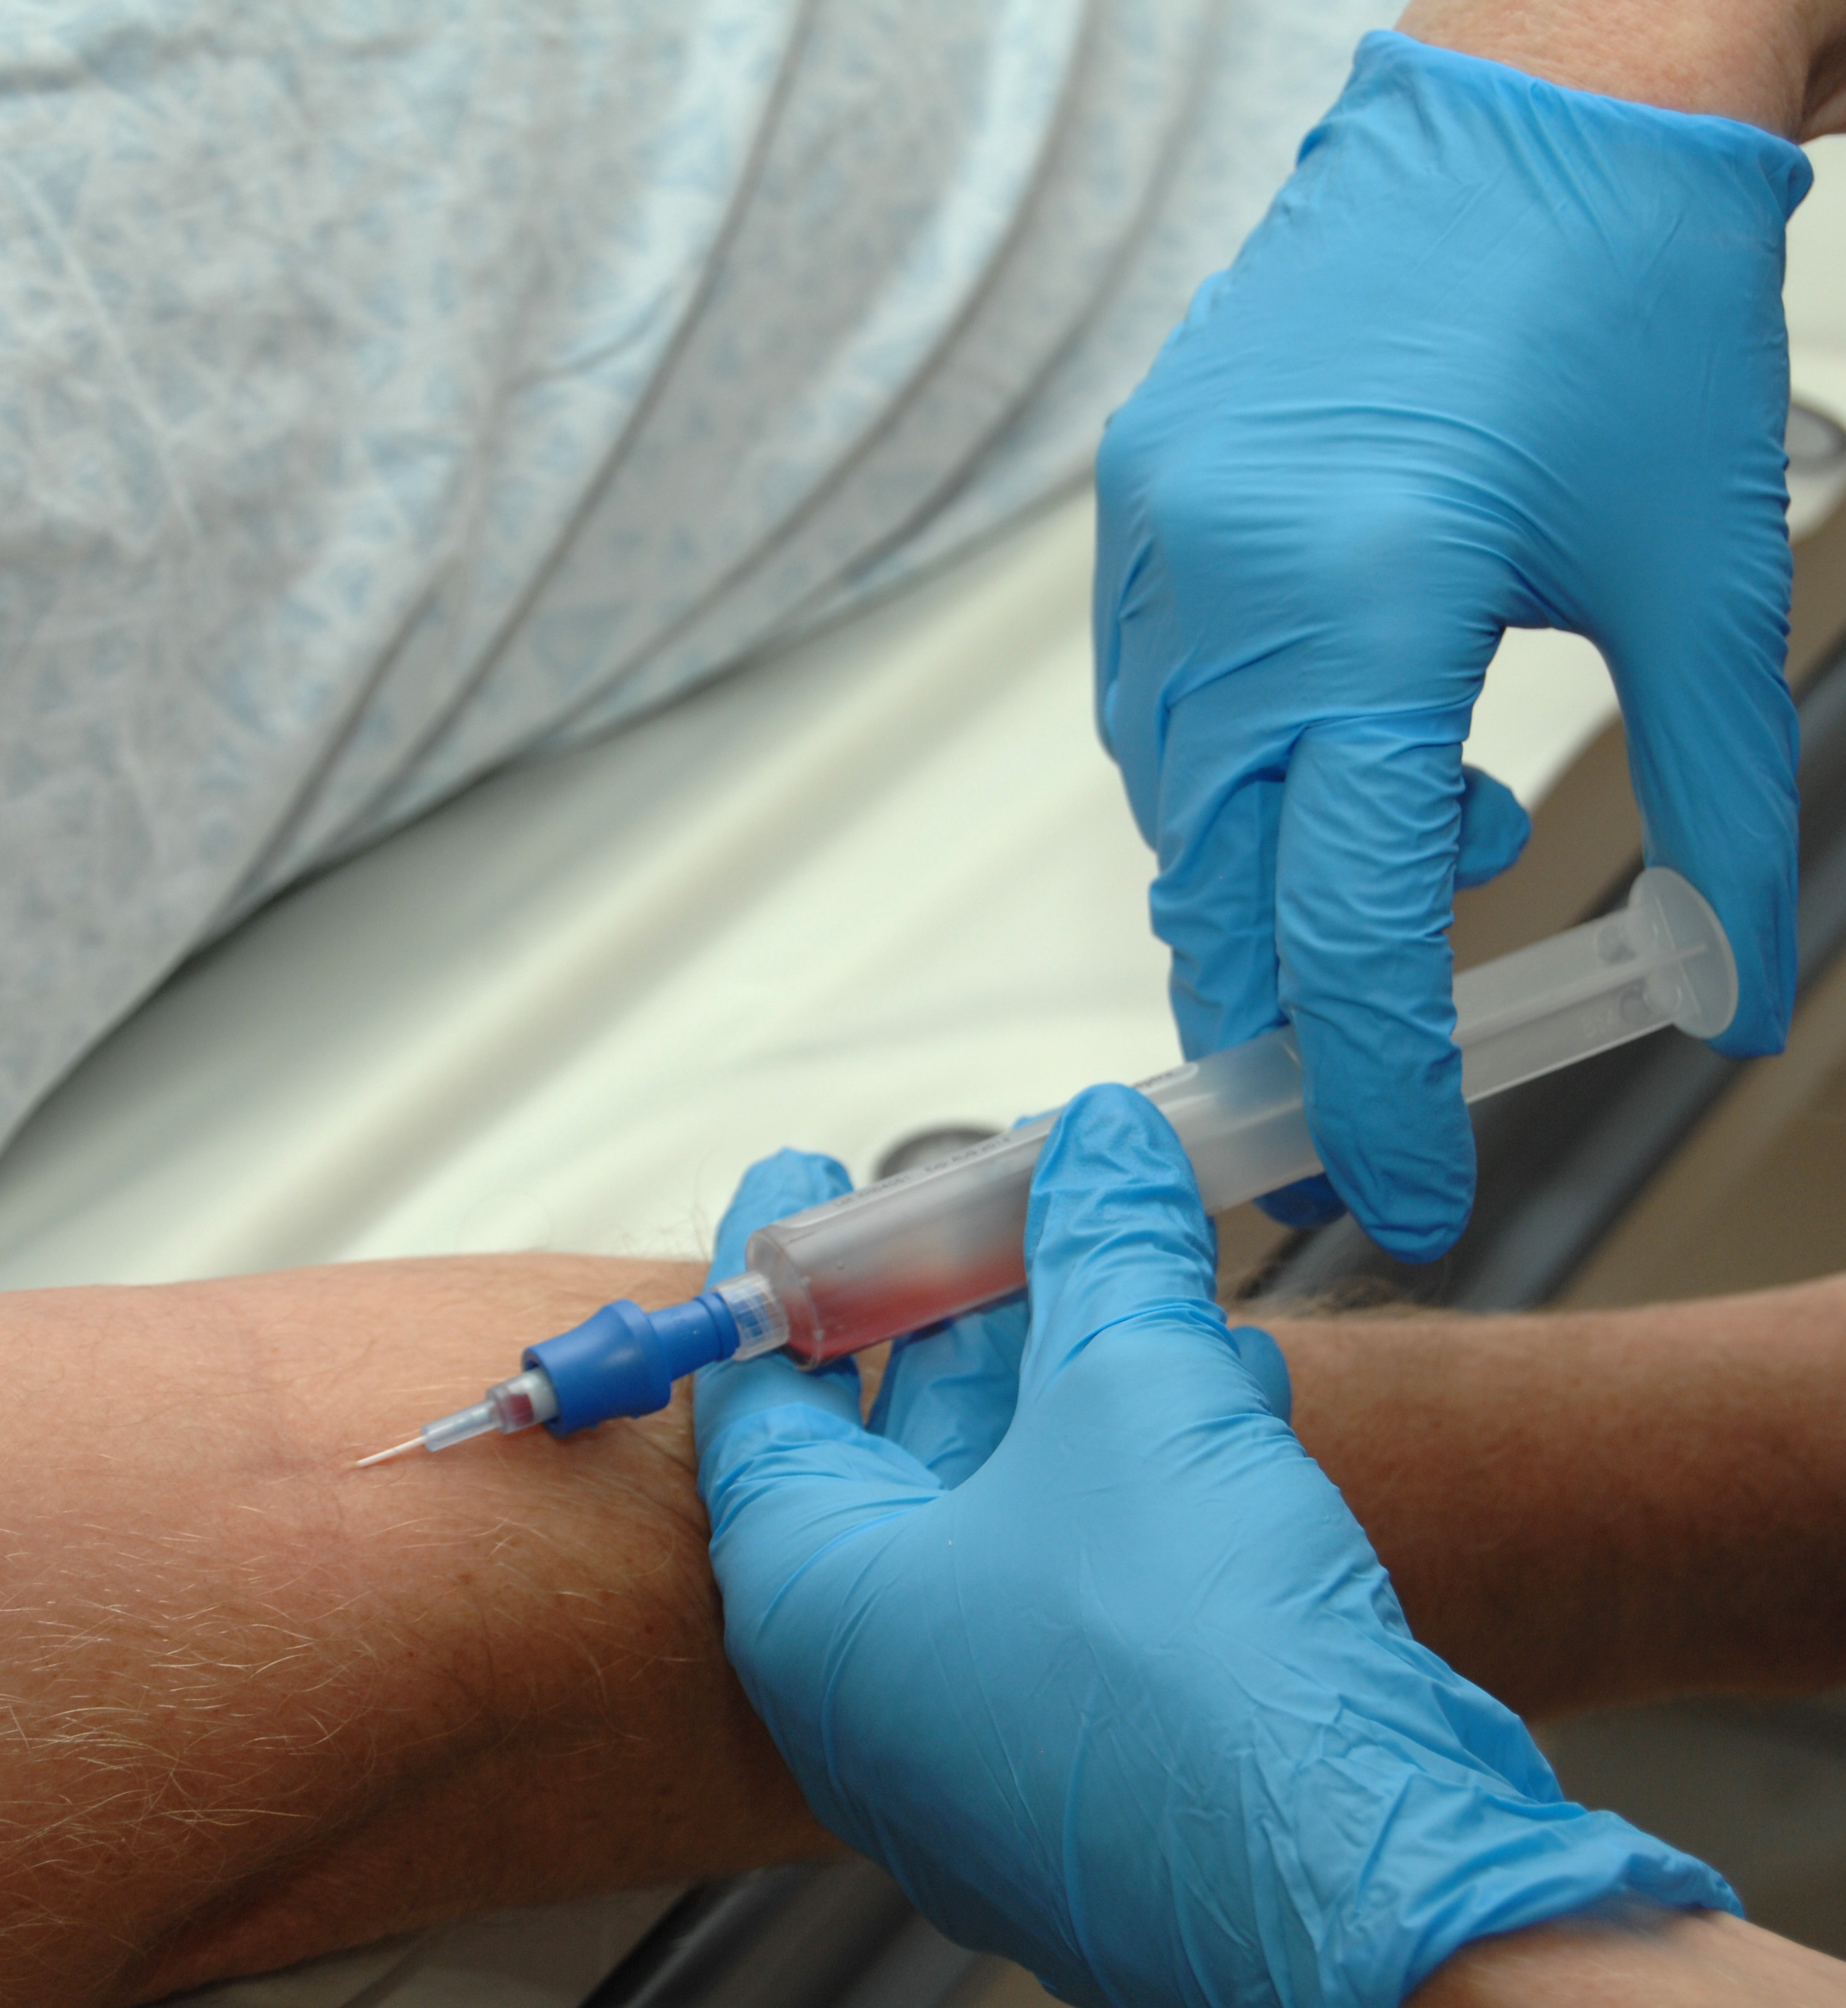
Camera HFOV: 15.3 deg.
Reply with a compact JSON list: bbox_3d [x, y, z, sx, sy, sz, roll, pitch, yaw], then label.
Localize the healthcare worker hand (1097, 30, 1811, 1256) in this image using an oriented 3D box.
[{"bbox_3d":[0.064,-0.044,0.835,0.083,0.147,0.095,8,5,13],"label":"healthcare worker hand"}]

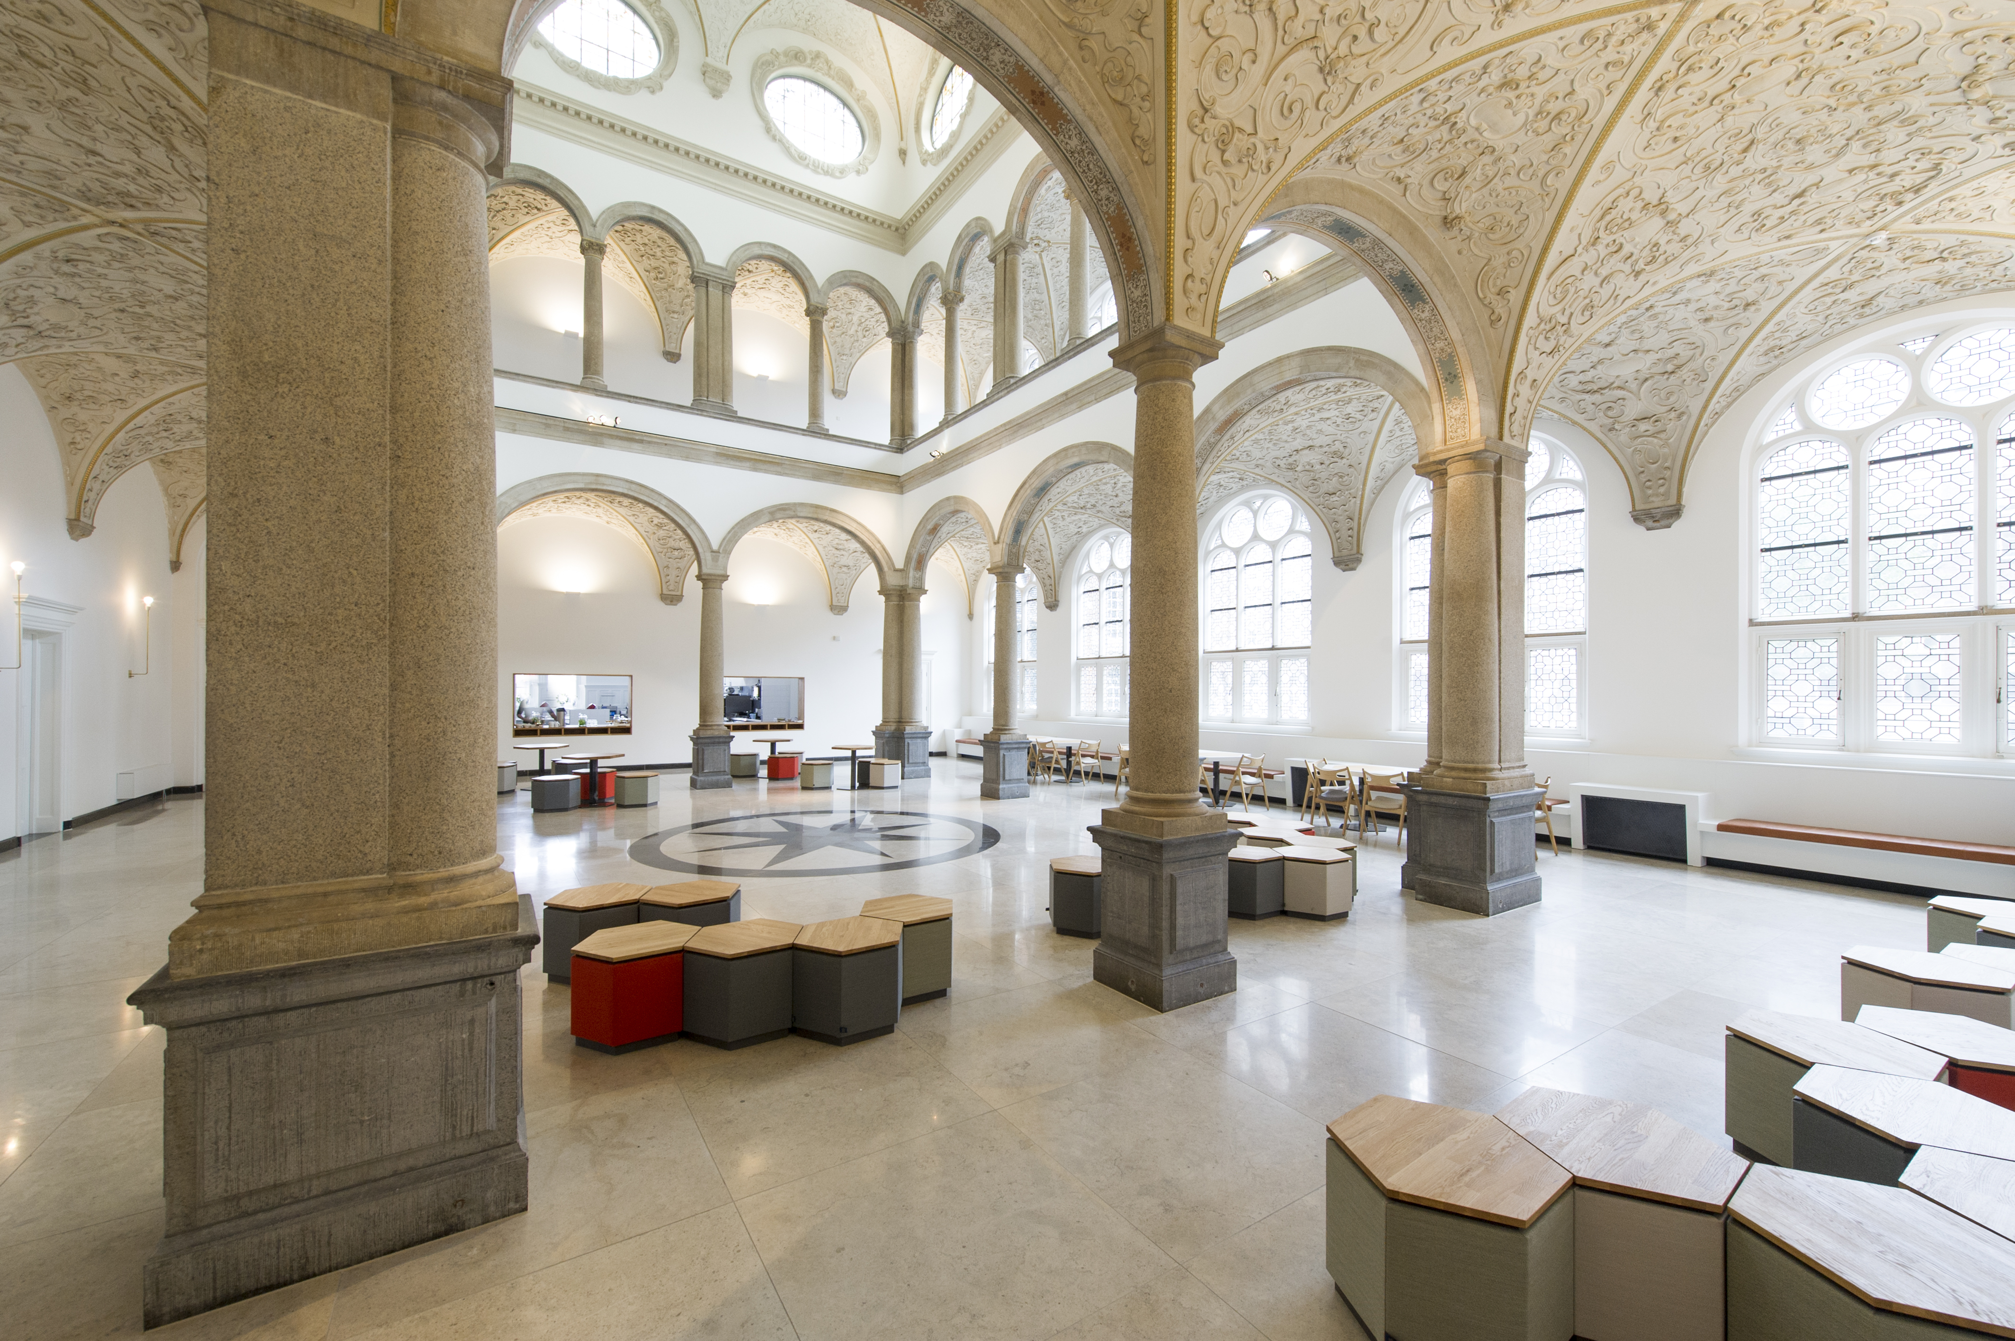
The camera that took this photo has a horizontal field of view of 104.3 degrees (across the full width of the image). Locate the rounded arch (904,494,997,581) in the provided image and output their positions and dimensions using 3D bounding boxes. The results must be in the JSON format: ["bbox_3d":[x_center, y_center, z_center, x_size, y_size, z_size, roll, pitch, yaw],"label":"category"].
[{"bbox_3d":[-0.955,-2.361,14.167,0.400,1.470,3.500,1,-2,-33],"label":"rounded arch"}]

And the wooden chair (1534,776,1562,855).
[{"bbox_3d":[5.296,1.506,8.049,0.520,0.780,0.500,1,-2,-33],"label":"wooden chair"}]

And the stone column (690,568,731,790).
[{"bbox_3d":[-5.184,0.191,13.691,0.596,3.713,0.596,1,-2,-33],"label":"stone column"}]

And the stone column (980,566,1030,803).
[{"bbox_3d":[-0.010,0.164,12.608,0.624,3.694,0.624,1,-2,-34],"label":"stone column"}]

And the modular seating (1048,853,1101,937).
[{"bbox_3d":[0.563,1.616,5.627,0.588,0.447,0.509,1,-2,-33],"label":"modular seating"}]

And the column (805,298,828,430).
[{"bbox_3d":[-3.593,-5.693,14.775,0.337,2.354,0.337,1,-2,-34],"label":"column"}]

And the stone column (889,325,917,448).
[{"bbox_3d":[-2.066,-5.666,15.666,0.463,2.354,0.463,1,-2,-34],"label":"stone column"}]

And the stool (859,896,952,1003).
[{"bbox_3d":[-0.561,1.574,4.443,0.581,0.455,0.505,1,-2,-34],"label":"stool"}]

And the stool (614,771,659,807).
[{"bbox_3d":[-5.346,1.735,11.344,0.581,0.455,0.505,1,-2,-21],"label":"stool"}]

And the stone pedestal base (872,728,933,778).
[{"bbox_3d":[-2.071,1.624,15.252,0.895,0.895,0.895,1,-2,-34],"label":"stone pedestal base"}]

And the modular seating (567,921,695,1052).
[{"bbox_3d":[-1.779,1.512,3.788,0.600,0.430,0.520,1,-2,-33],"label":"modular seating"}]

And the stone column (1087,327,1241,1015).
[{"bbox_3d":[0.910,-0.038,4.544,0.624,3.694,0.624,1,-2,-34],"label":"stone column"}]

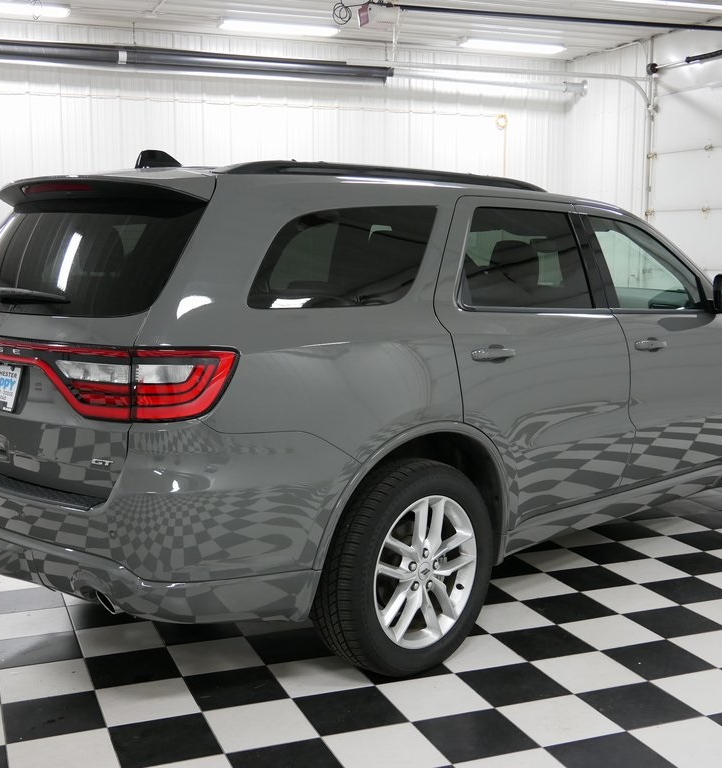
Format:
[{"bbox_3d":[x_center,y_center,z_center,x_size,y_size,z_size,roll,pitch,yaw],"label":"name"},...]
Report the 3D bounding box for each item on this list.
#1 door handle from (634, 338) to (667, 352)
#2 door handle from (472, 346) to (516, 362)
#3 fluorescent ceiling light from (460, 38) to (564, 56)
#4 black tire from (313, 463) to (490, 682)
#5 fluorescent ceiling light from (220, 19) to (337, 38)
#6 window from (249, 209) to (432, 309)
[{"bbox_3d":[1.269,-0.168,4.655,0.060,0.045,0.235,7,11,44],"label":"door handle"},{"bbox_3d":[0.485,-0.104,3.866,0.060,0.045,0.235,7,11,44],"label":"door handle"},{"bbox_3d":[1.726,-3.865,12.195,1.250,0.090,0.270,-3,8,-21],"label":"fluorescent ceiling light"},{"bbox_3d":[0.159,0.646,3.815,0.262,0.765,0.770,7,11,44],"label":"black tire"},{"bbox_3d":[-0.861,-3.736,11.200,1.250,0.090,0.270,-3,8,-21],"label":"fluorescent ceiling light"},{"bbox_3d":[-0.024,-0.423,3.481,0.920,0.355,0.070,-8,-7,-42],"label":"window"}]

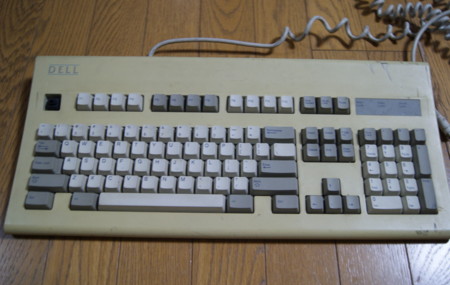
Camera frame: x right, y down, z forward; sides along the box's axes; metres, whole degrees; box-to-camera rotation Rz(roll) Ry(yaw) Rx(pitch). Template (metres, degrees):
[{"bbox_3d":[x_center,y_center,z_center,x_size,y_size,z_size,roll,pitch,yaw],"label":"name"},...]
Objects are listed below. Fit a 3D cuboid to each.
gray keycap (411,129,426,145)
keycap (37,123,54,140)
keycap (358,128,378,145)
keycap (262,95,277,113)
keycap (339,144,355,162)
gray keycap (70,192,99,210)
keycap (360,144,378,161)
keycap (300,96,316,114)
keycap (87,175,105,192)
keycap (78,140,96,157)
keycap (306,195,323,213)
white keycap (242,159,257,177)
[{"bbox_3d":[0.212,-0.006,0.455,0.018,0.011,0.018,1,68,-1],"label":"gray keycap"},{"bbox_3d":[-0.195,-0.012,0.451,0.018,0.011,0.018,1,68,-1],"label":"keycap"},{"bbox_3d":[0.158,-0.008,0.455,0.018,0.010,0.018,1,69,0],"label":"keycap"},{"bbox_3d":[0.050,-0.044,0.468,0.018,0.011,0.018,1,68,-1],"label":"keycap"},{"bbox_3d":[0.134,0.012,0.454,0.018,0.010,0.018,1,69,-1],"label":"keycap"},{"bbox_3d":[-0.146,0.061,0.429,0.028,0.009,0.018,1,70,-1],"label":"gray keycap"},{"bbox_3d":[0.159,0.012,0.451,0.018,0.009,0.018,1,69,-1],"label":"keycap"},{"bbox_3d":[0.096,-0.043,0.471,0.018,0.009,0.018,1,70,-1],"label":"keycap"},{"bbox_3d":[-0.137,0.043,0.436,0.018,0.009,0.018,1,69,-1],"label":"keycap"},{"bbox_3d":[-0.151,0.007,0.449,0.018,0.009,0.018,1,69,-1],"label":"keycap"},{"bbox_3d":[0.094,0.063,0.428,0.018,0.010,0.018,1,69,0],"label":"keycap"},{"bbox_3d":[0.026,0.028,0.441,0.018,0.009,0.018,1,69,-1],"label":"white keycap"}]

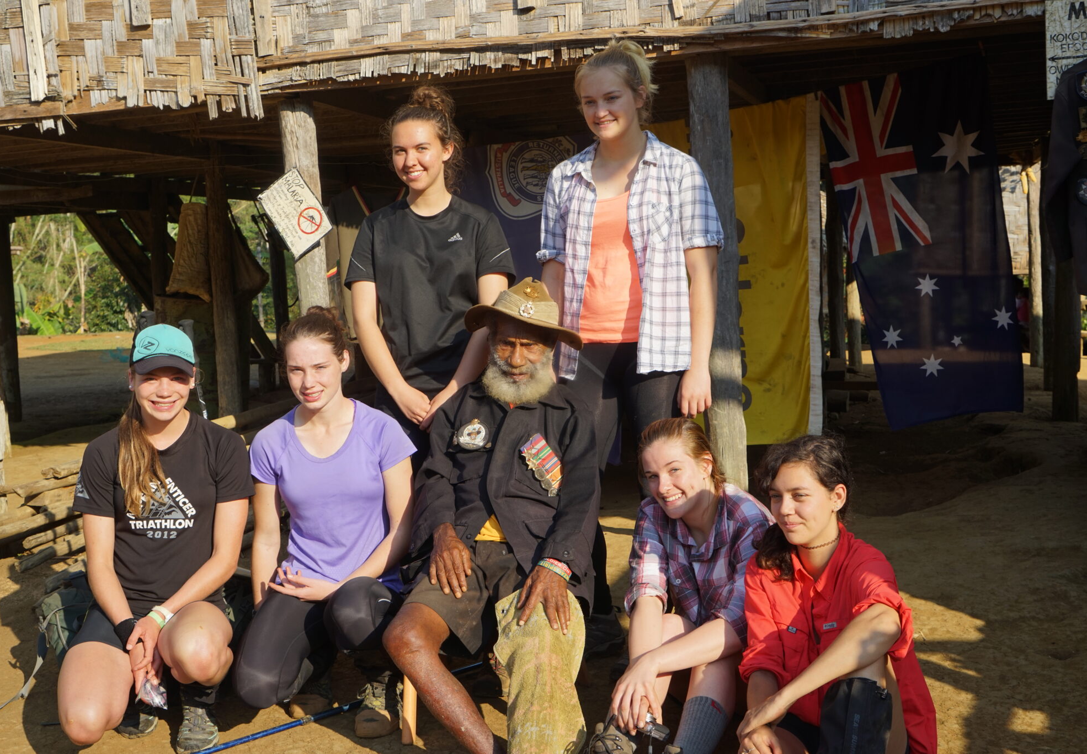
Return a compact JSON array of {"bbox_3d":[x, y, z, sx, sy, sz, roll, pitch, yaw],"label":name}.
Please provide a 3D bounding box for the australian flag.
[{"bbox_3d":[1.855,-0.654,6.450,0.950,1.780,0.120,-1,6,18],"label":"australian flag"}]

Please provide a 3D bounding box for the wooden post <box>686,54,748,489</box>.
[{"bbox_3d":[0.676,-0.296,5.068,0.155,1.856,0.155,-2,6,18],"label":"wooden post"}]

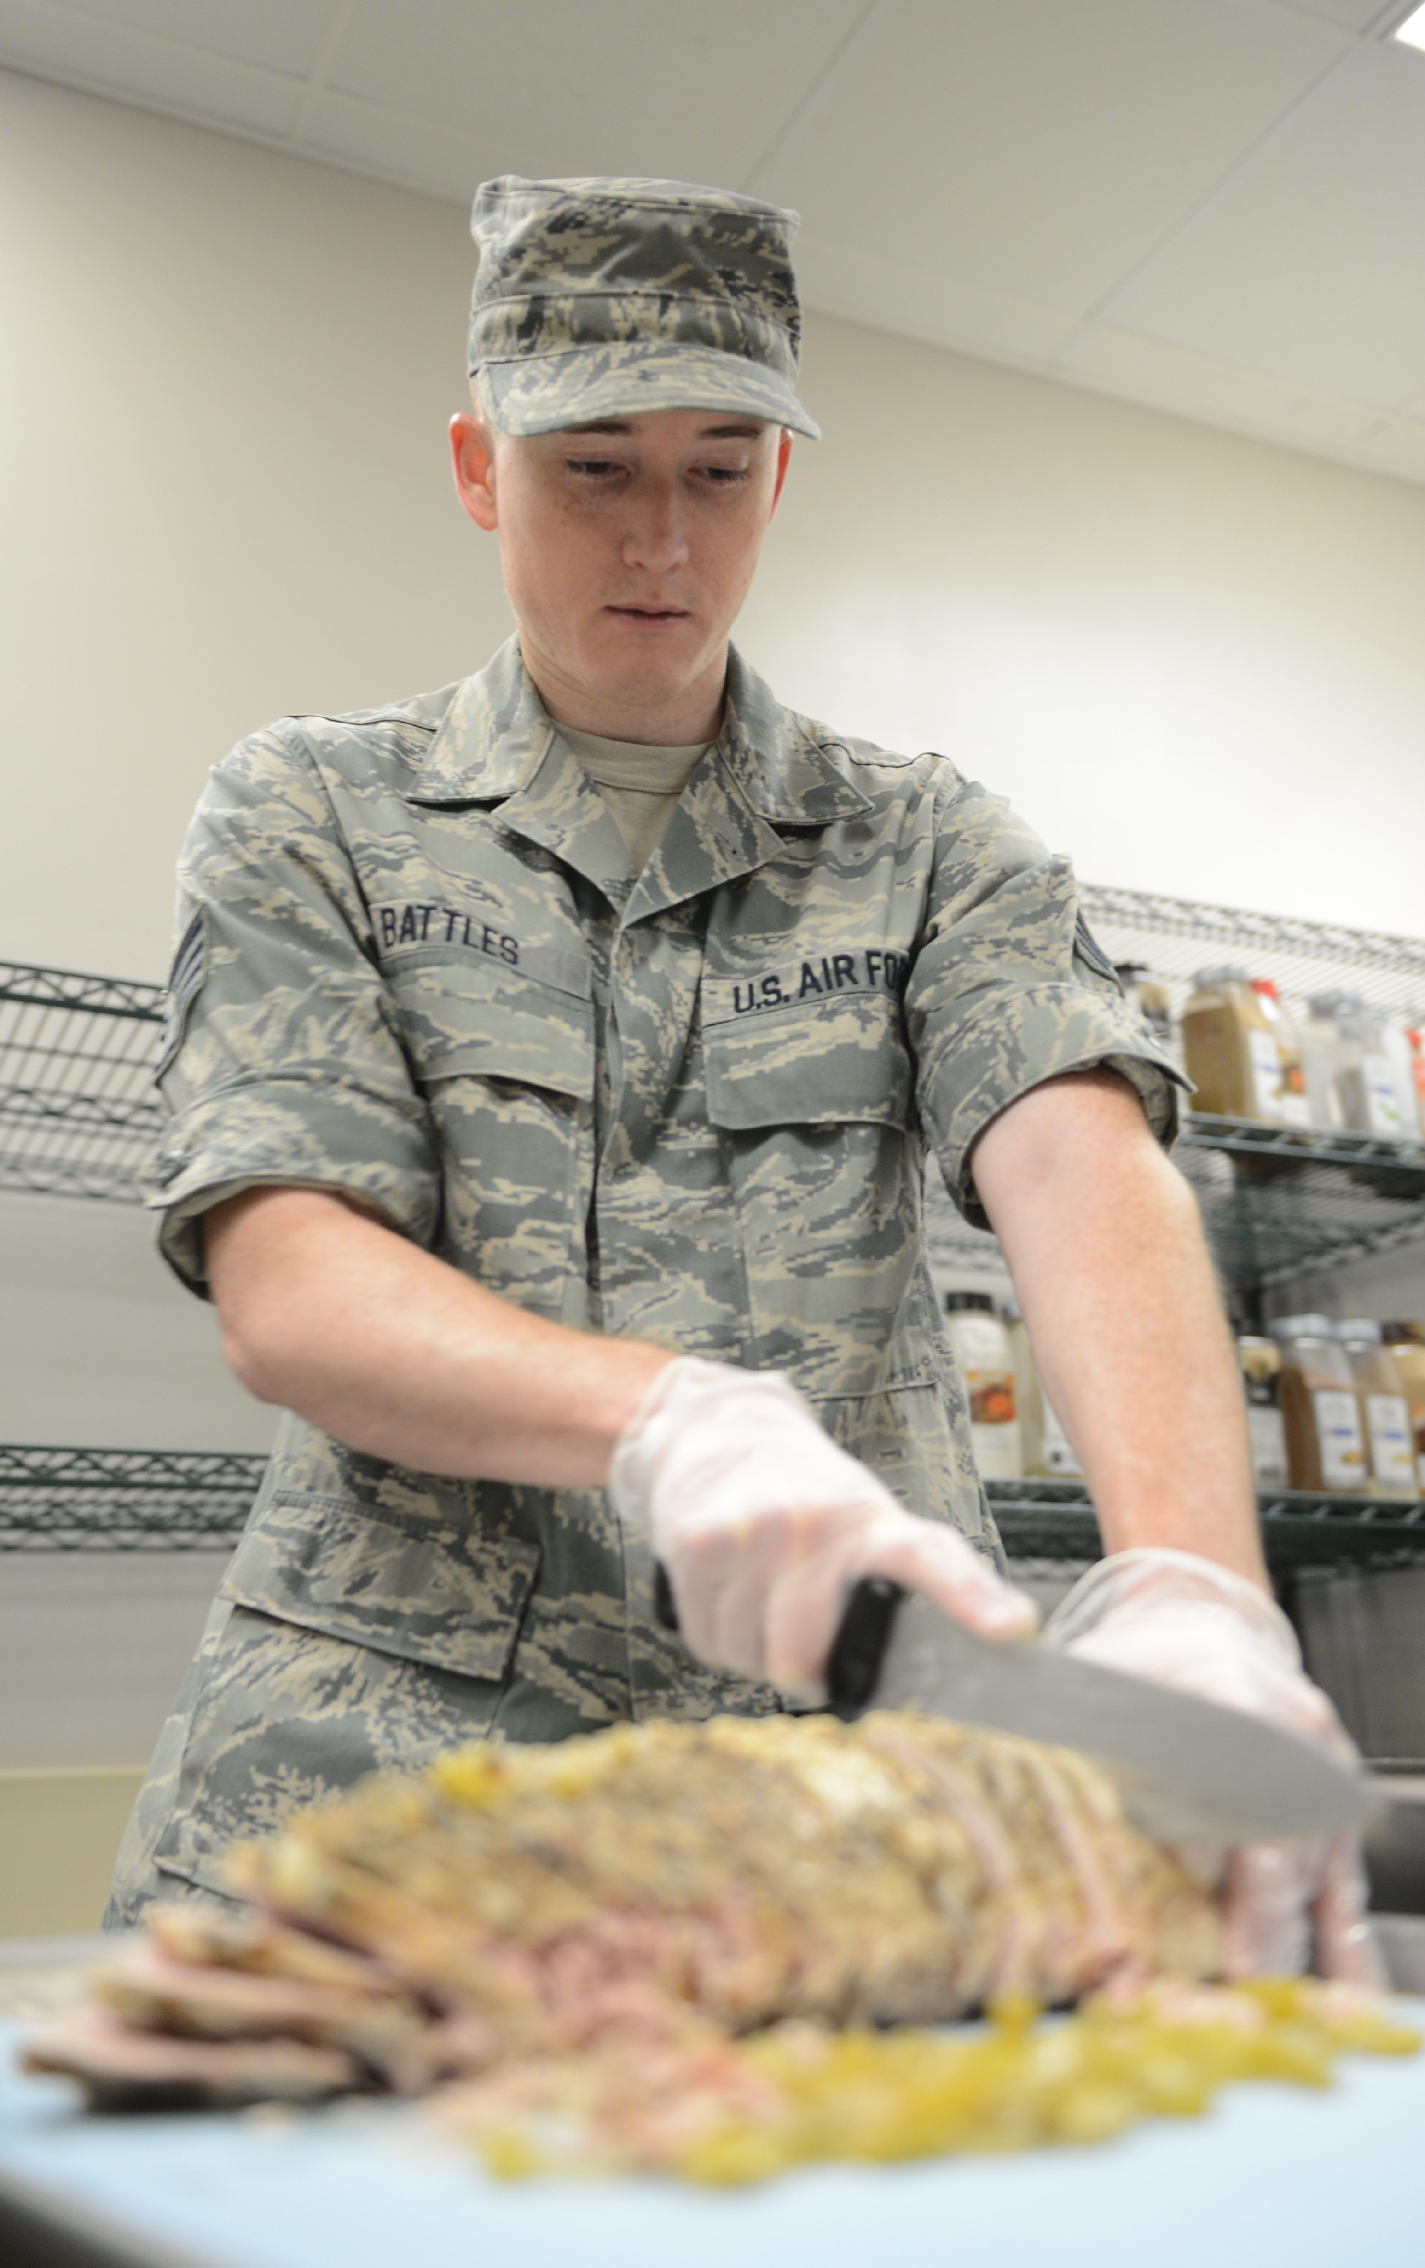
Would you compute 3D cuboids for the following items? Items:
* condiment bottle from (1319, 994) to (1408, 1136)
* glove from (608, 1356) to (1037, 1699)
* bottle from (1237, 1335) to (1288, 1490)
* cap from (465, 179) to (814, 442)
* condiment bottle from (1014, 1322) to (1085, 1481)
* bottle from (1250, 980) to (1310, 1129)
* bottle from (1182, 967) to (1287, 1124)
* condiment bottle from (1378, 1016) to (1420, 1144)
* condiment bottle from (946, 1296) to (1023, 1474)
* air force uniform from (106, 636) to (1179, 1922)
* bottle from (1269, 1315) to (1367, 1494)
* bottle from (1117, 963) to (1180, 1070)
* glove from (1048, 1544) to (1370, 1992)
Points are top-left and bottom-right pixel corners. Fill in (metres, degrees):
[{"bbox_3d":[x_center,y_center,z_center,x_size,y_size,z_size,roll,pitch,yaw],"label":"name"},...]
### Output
[{"bbox_3d":[0.745,-0.073,2.549,0.067,0.198,0.067,9,-20,-31],"label":"condiment bottle"},{"bbox_3d":[0.045,0.174,0.930,0.195,0.120,0.115,29,-2,13],"label":"glove"},{"bbox_3d":[0.547,0.286,2.295,0.062,0.192,0.075,6,-19,-25],"label":"bottle"},{"bbox_3d":[-0.036,-0.423,1.116,0.173,0.118,0.250,-1,26,-12],"label":"cap"},{"bbox_3d":[0.326,0.263,2.197,0.070,0.197,0.088,6,-19,-25],"label":"condiment bottle"},{"bbox_3d":[0.612,-0.086,2.450,0.066,0.196,0.075,6,-19,-25],"label":"bottle"},{"bbox_3d":[0.586,-0.090,2.487,0.076,0.203,0.076,-17,-23,39],"label":"bottle"},{"bbox_3d":[0.790,-0.053,2.609,0.062,0.193,0.062,10,-21,-34],"label":"condiment bottle"},{"bbox_3d":[0.252,0.250,2.152,0.064,0.200,0.071,6,-19,-25],"label":"condiment bottle"},{"bbox_3d":[-0.040,0.080,1.200,0.530,0.710,0.330,0,-10,-12],"label":"air force uniform"},{"bbox_3d":[0.637,0.293,2.348,0.071,0.202,0.090,6,-19,-25],"label":"bottle"},{"bbox_3d":[0.465,-0.098,2.441,0.065,0.198,0.065,14,-24,-42],"label":"bottle"},{"bbox_3d":[0.210,0.266,0.930,0.115,0.185,0.130,13,-23,-39],"label":"glove"}]

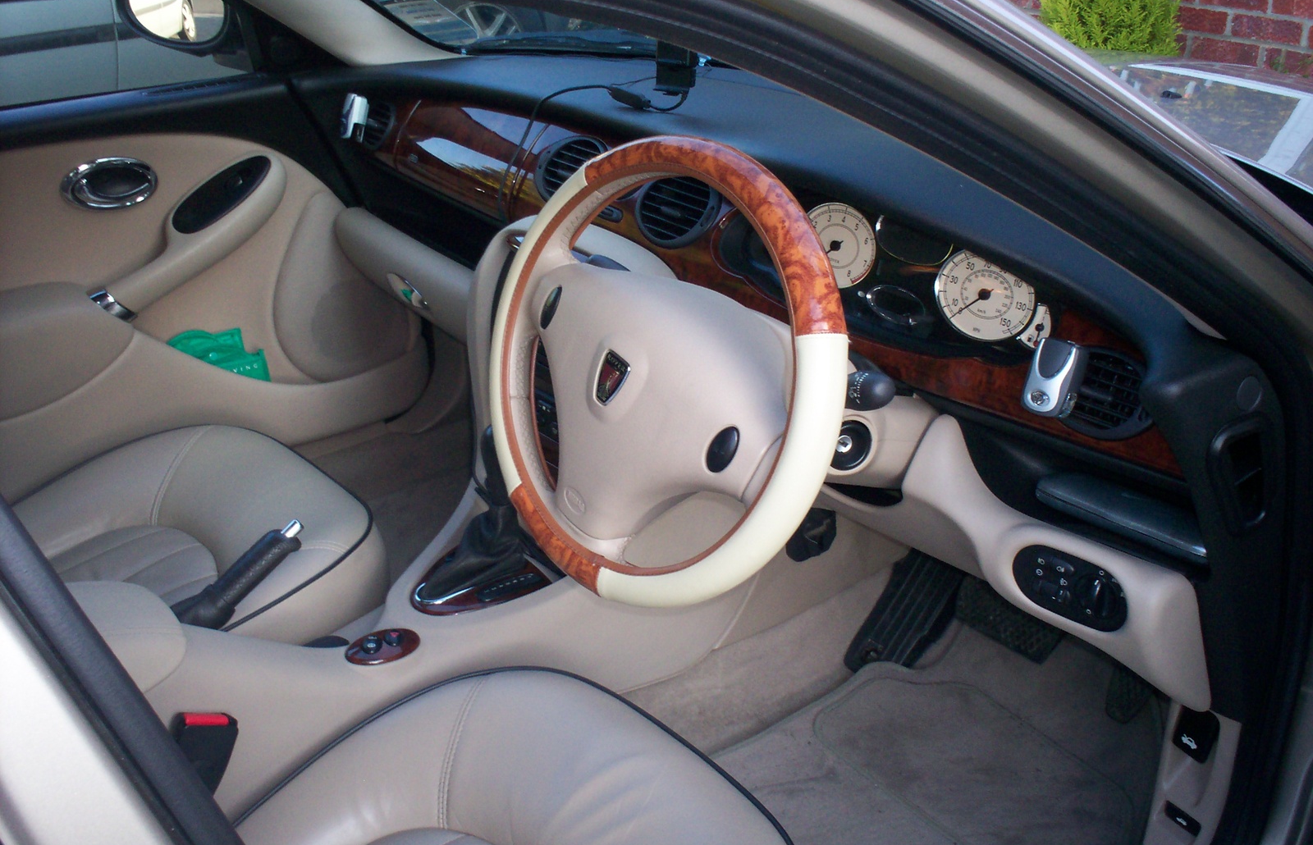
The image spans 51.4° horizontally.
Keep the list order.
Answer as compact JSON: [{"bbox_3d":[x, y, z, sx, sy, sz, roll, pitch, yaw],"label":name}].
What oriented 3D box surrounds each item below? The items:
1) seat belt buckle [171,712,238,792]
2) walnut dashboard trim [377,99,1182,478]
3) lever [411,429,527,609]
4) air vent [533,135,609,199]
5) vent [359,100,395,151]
[{"bbox_3d":[-0.427,0.320,1.288,0.055,0.090,0.029,14,10,-45],"label":"seat belt buckle"},{"bbox_3d":[-0.017,-0.239,1.552,0.118,0.157,1.370,-19,32,-35],"label":"walnut dashboard trim"},{"bbox_3d":[-0.203,0.096,1.572,0.160,0.190,0.088,-19,32,-35],"label":"lever"},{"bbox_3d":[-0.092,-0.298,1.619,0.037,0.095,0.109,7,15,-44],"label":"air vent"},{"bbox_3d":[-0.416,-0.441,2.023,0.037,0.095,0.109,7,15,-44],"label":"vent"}]

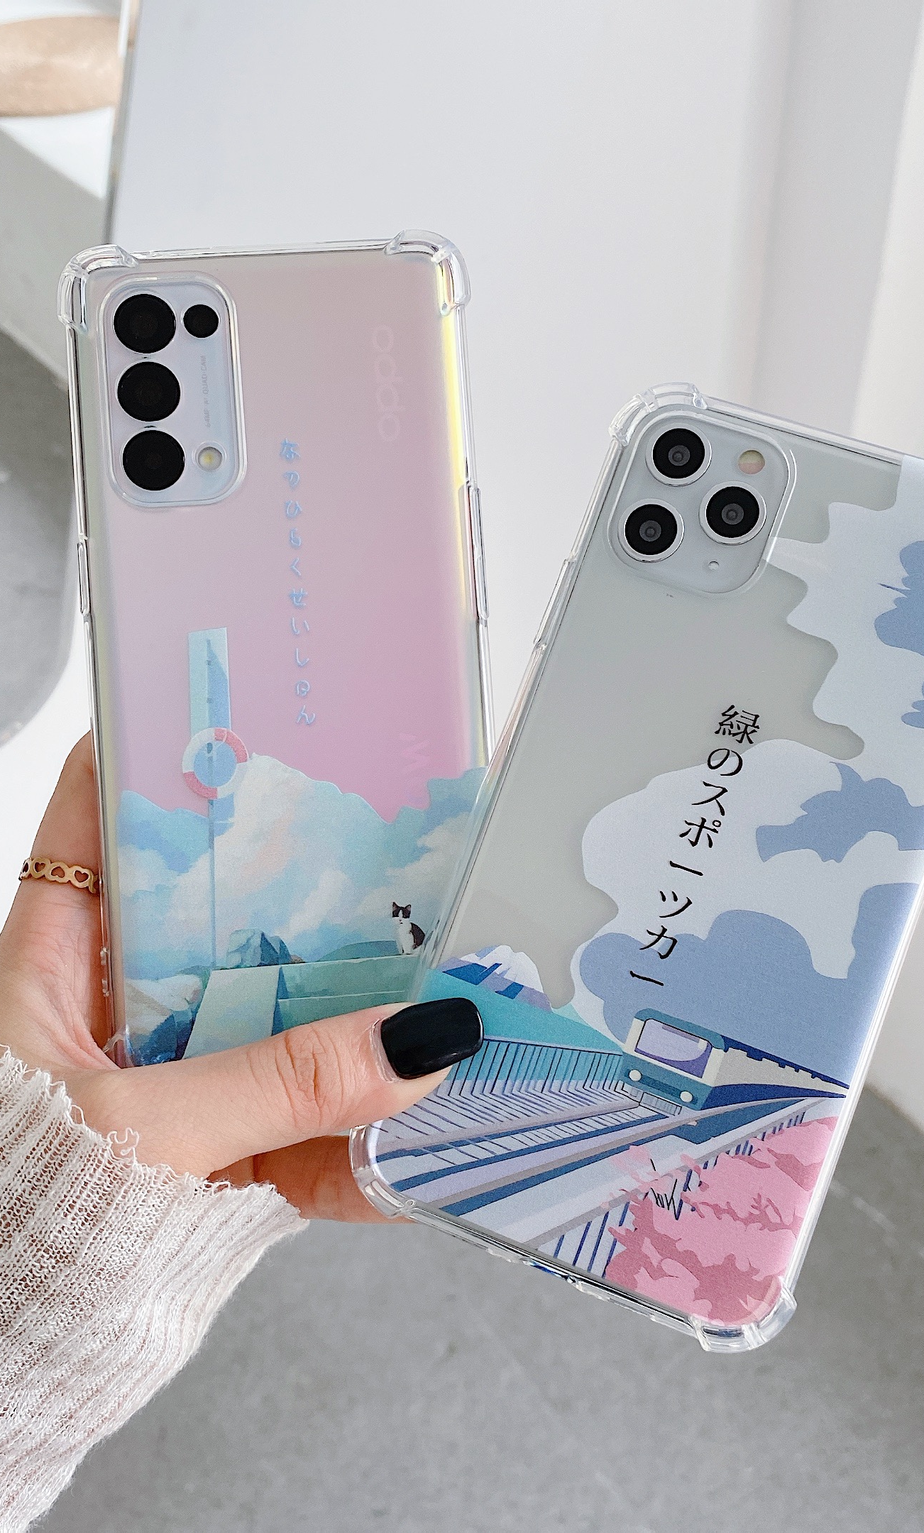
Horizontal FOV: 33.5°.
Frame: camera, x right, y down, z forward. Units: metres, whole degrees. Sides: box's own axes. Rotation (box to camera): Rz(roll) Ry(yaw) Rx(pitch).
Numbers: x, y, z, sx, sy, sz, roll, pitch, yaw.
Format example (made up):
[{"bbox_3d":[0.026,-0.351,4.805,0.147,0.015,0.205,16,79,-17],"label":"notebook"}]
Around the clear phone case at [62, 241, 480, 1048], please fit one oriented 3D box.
[{"bbox_3d":[-0.033,-0.018,0.292,0.078,0.165,0.011,-4,-2,-1],"label":"clear phone case"}]

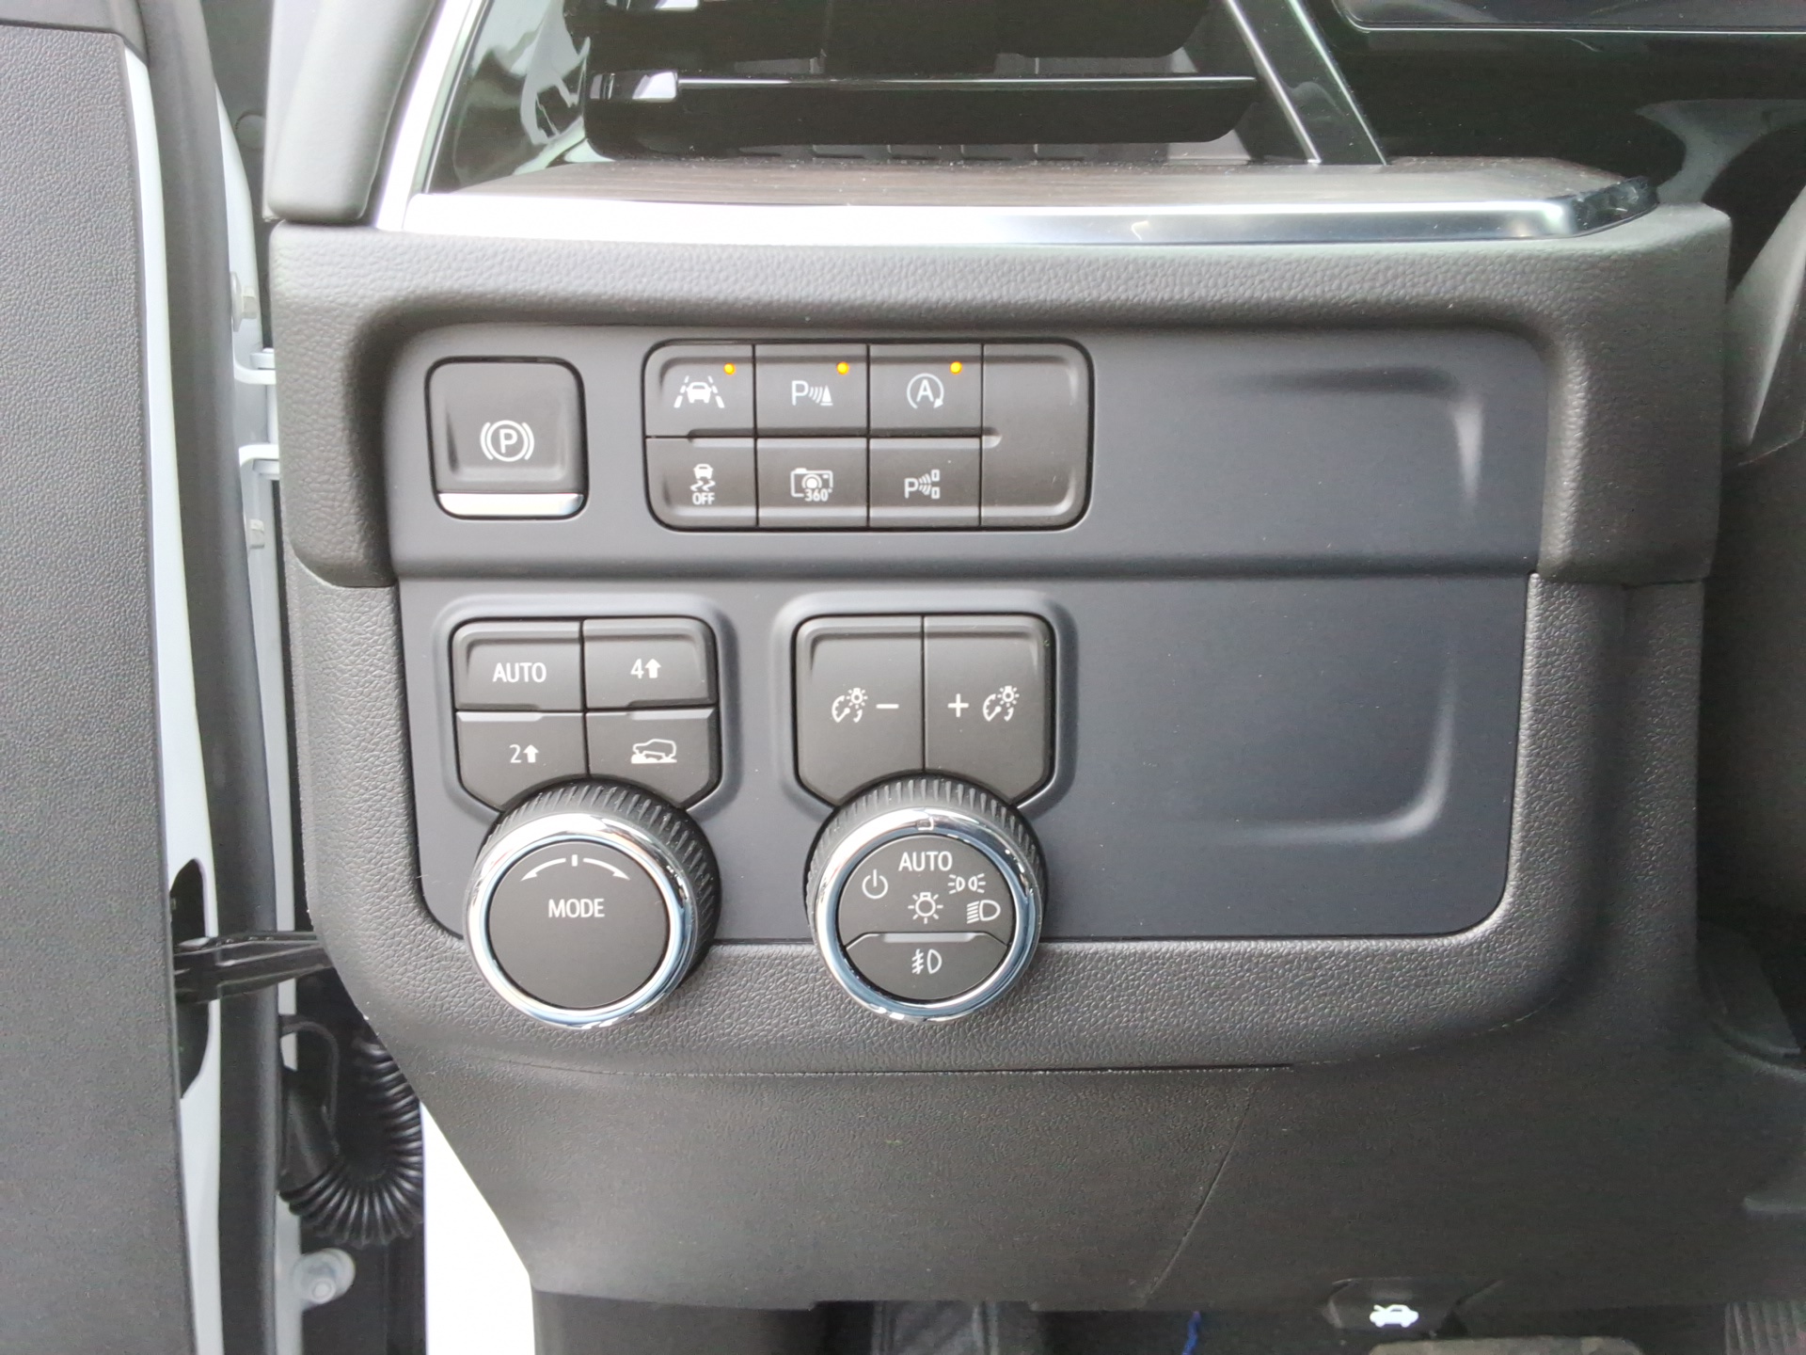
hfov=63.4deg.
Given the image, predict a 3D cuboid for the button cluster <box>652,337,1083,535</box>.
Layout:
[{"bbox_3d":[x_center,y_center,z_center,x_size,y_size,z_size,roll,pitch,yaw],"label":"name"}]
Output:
[{"bbox_3d":[-0.006,-0.044,0.269,0.079,0.034,0.010,0,12,0],"label":"button cluster"}]

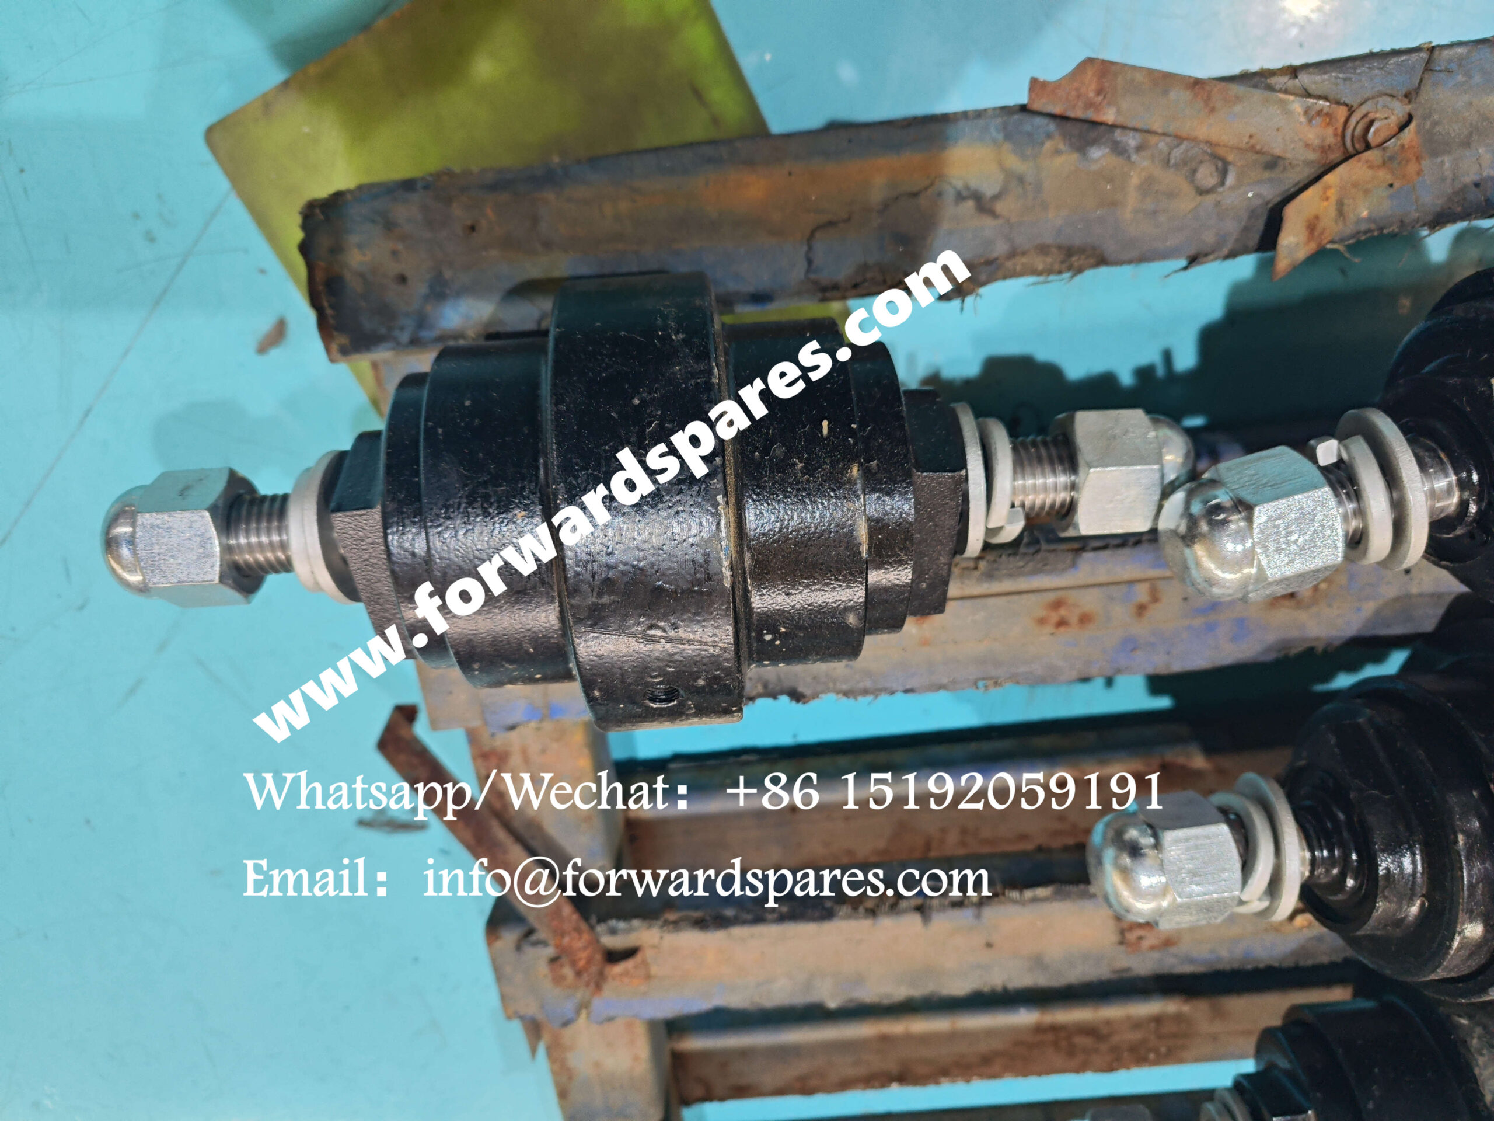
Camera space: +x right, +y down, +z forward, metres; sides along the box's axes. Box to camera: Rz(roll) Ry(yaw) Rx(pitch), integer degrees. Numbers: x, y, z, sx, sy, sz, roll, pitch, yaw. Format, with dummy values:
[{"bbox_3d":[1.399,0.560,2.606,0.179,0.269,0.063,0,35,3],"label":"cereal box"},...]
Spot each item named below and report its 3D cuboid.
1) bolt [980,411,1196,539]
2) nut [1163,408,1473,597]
[{"bbox_3d":[0.103,-0.026,0.312,0.062,0.042,0.038,-4,90,2],"label":"bolt"},{"bbox_3d":[0.160,-0.015,0.300,0.080,0.046,0.046,-15,90,0],"label":"nut"}]

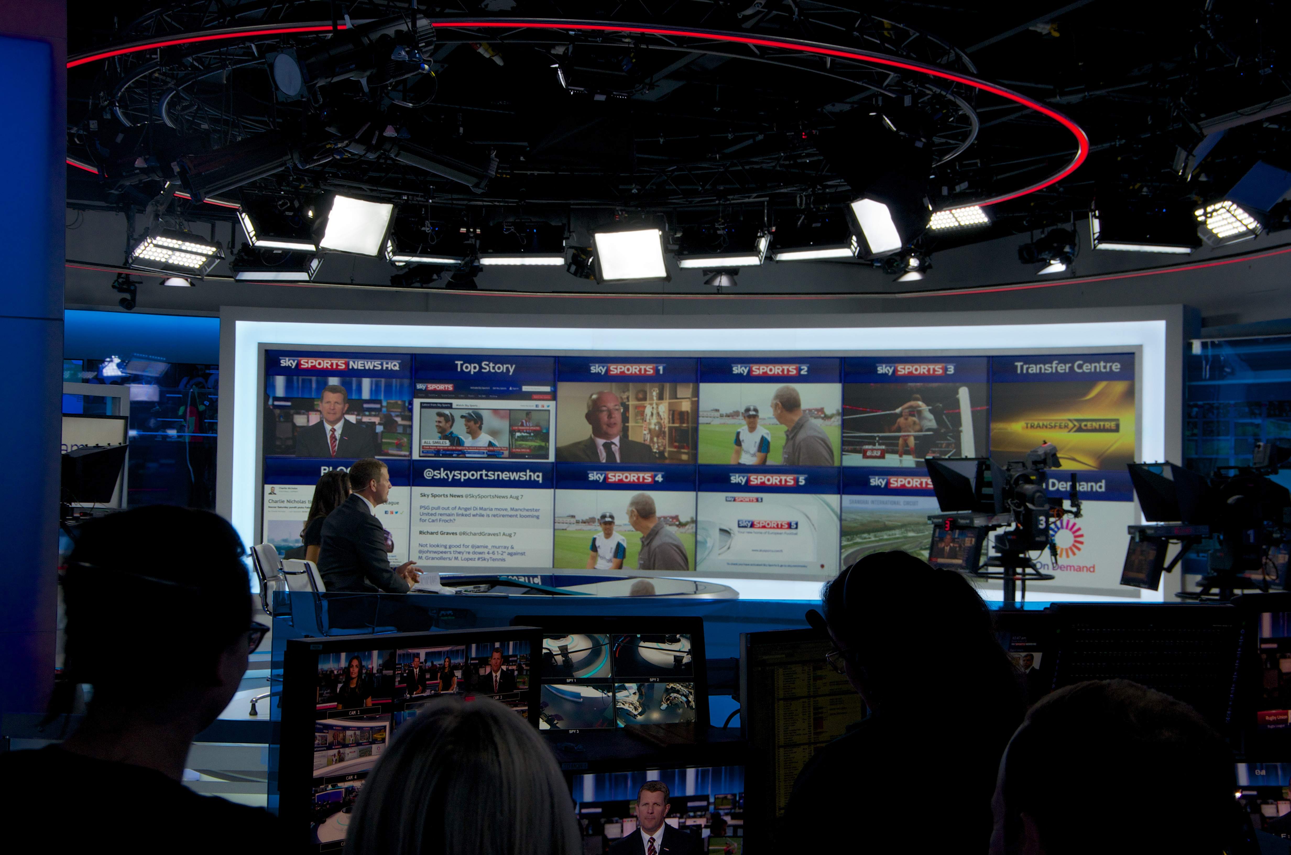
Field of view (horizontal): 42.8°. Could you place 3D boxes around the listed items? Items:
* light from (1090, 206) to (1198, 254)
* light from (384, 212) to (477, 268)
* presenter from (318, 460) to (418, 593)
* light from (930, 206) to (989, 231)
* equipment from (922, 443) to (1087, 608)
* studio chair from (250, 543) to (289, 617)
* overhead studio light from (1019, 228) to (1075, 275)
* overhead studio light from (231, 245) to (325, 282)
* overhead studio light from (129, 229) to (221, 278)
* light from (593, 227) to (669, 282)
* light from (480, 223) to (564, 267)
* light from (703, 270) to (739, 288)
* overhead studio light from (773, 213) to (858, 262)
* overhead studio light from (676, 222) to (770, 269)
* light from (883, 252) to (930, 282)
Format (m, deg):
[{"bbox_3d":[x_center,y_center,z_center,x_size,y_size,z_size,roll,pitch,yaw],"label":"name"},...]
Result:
[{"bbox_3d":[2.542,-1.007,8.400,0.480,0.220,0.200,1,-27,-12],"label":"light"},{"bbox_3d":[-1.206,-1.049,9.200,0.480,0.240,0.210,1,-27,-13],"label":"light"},{"bbox_3d":[-1.437,0.833,8.800,0.700,1.320,0.520,1,-1,-20],"label":"presenter"},{"bbox_3d":[2.143,-1.443,11.300,0.440,0.250,0.160,1,29,9],"label":"light"},{"bbox_3d":[2.026,0.865,9.250,1.050,1.580,0.680,2,-2,-31],"label":"equipment"},{"bbox_3d":[-1.860,1.053,9.300,0.620,0.830,0.580,1,-1,6],"label":"studio chair"},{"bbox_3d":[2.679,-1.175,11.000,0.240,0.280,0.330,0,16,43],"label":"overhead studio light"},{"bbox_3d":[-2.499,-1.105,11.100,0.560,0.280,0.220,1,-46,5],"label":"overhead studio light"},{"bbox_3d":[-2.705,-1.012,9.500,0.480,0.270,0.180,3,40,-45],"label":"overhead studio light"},{"bbox_3d":[-0.096,-1.141,10.800,0.490,0.400,0.190,1,37,0],"label":"light"},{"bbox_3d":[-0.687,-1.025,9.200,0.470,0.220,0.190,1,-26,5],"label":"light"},{"bbox_3d":[0.473,-0.944,10.300,0.220,0.140,0.220,1,-1,0],"label":"light"},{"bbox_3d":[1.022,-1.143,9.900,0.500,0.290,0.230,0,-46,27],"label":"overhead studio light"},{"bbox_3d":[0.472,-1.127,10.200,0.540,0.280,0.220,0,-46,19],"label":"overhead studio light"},{"bbox_3d":[1.781,-1.094,11.200,0.260,0.210,0.270,1,24,11],"label":"light"}]

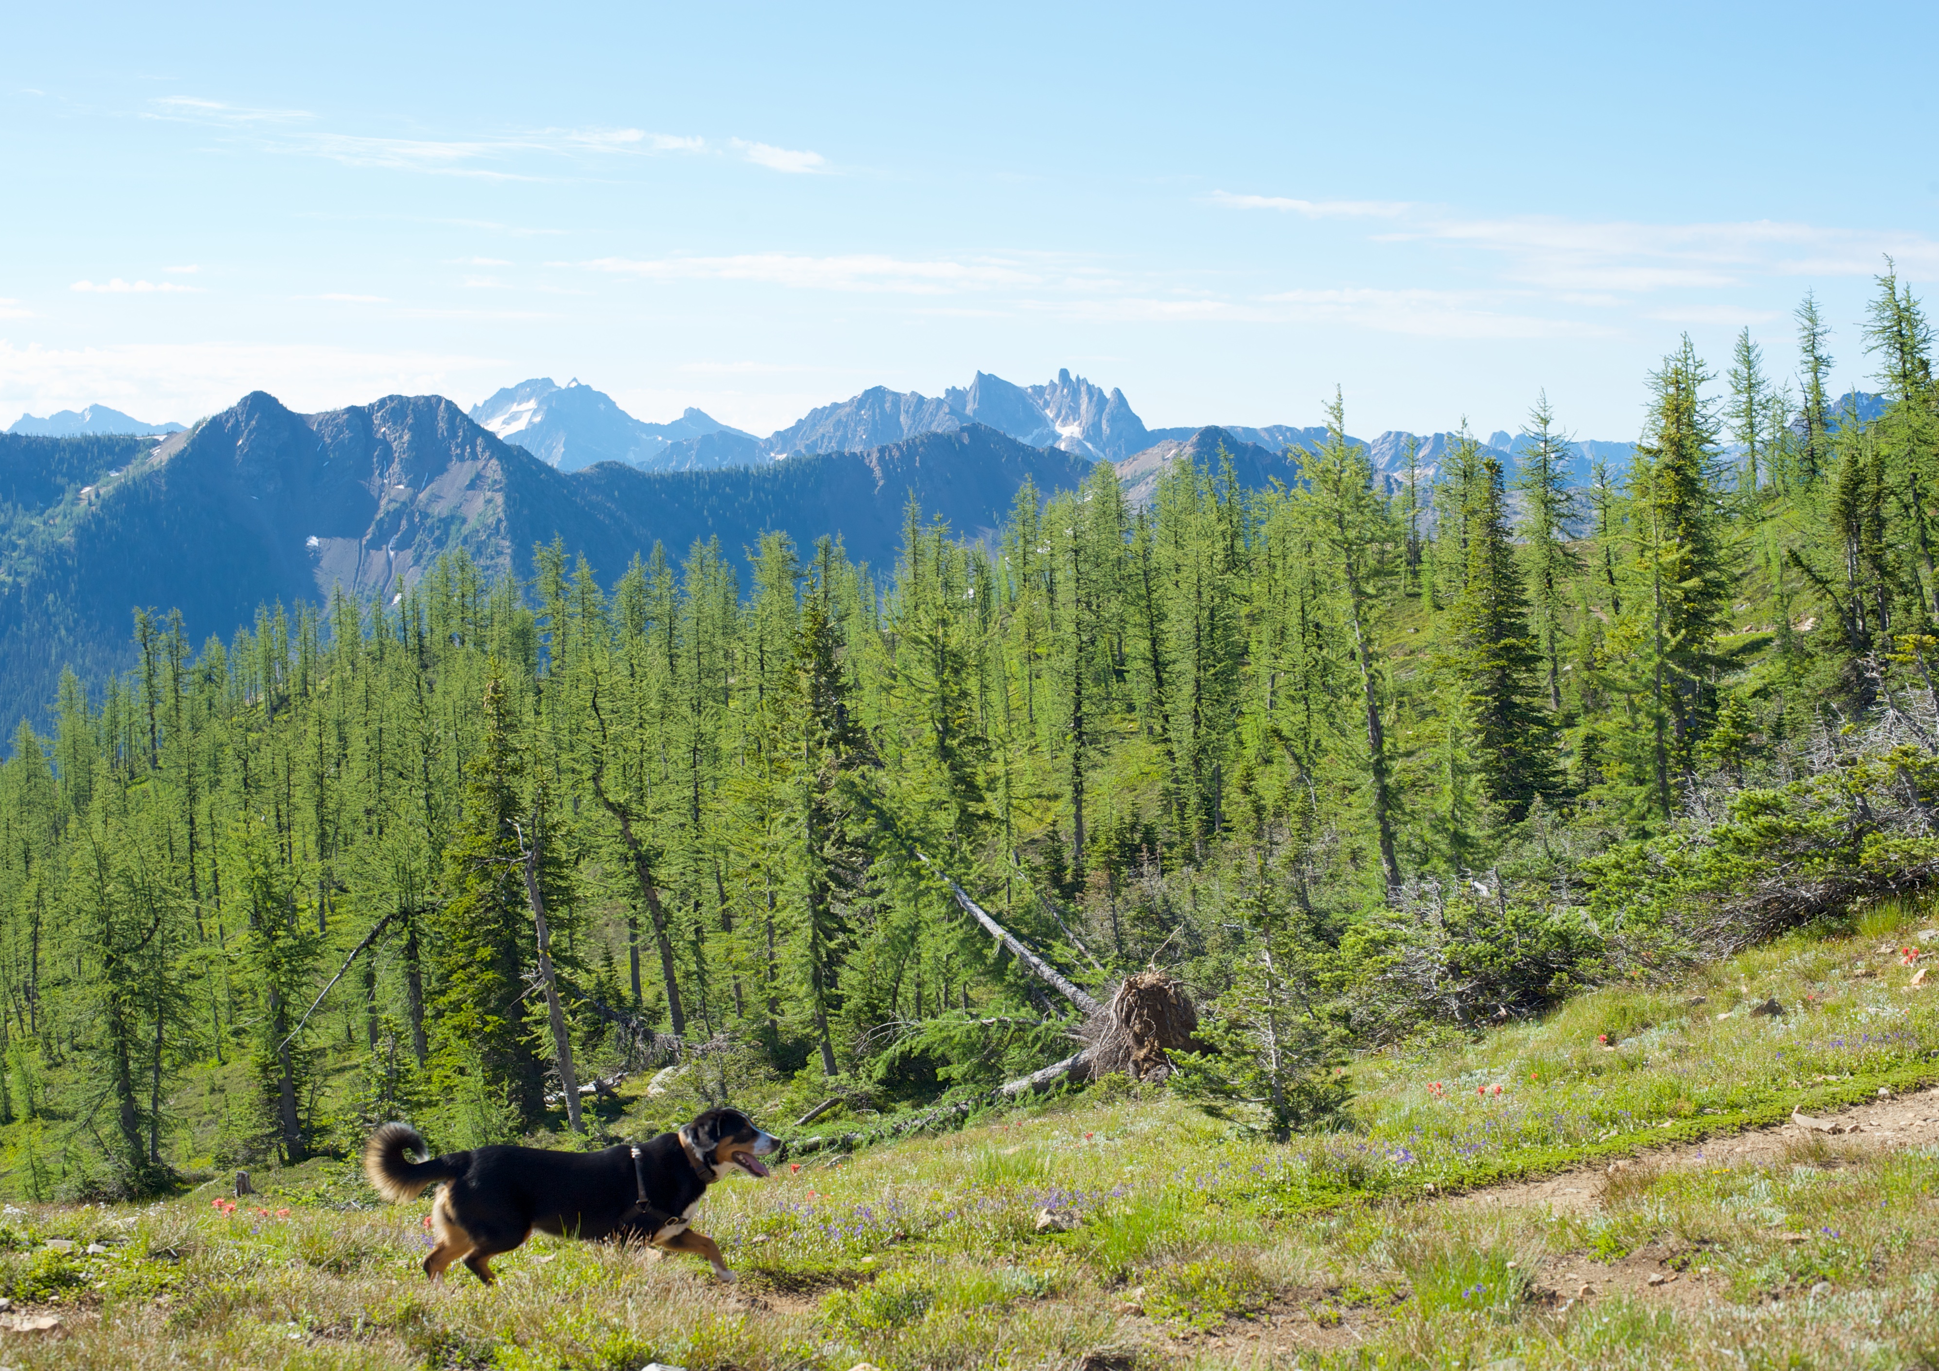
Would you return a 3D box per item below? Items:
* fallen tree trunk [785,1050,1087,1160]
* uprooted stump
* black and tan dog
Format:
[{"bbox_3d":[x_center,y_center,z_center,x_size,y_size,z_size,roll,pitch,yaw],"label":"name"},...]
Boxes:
[{"bbox_3d":[-0.311,3.315,22.650,2.850,0.280,0.280,-18,-3,23],"label":"fallen tree trunk"},{"bbox_3d":[1.319,2.618,22.000,0.780,0.860,0.550,-3,5,-30],"label":"uprooted stump"},{"bbox_3d":[-1.073,1.376,7.700,1.060,0.460,0.280,0,4,-6],"label":"black and tan dog"}]

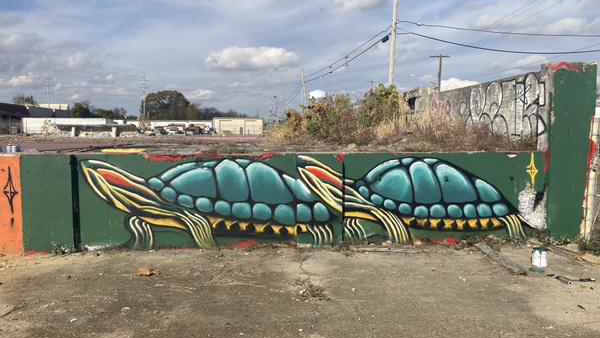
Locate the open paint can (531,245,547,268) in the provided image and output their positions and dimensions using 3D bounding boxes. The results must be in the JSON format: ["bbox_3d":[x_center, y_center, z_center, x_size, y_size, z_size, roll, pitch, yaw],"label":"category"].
[{"bbox_3d":[2.768,1.019,5.600,0.170,0.195,0.170,0,5,0],"label":"open paint can"}]

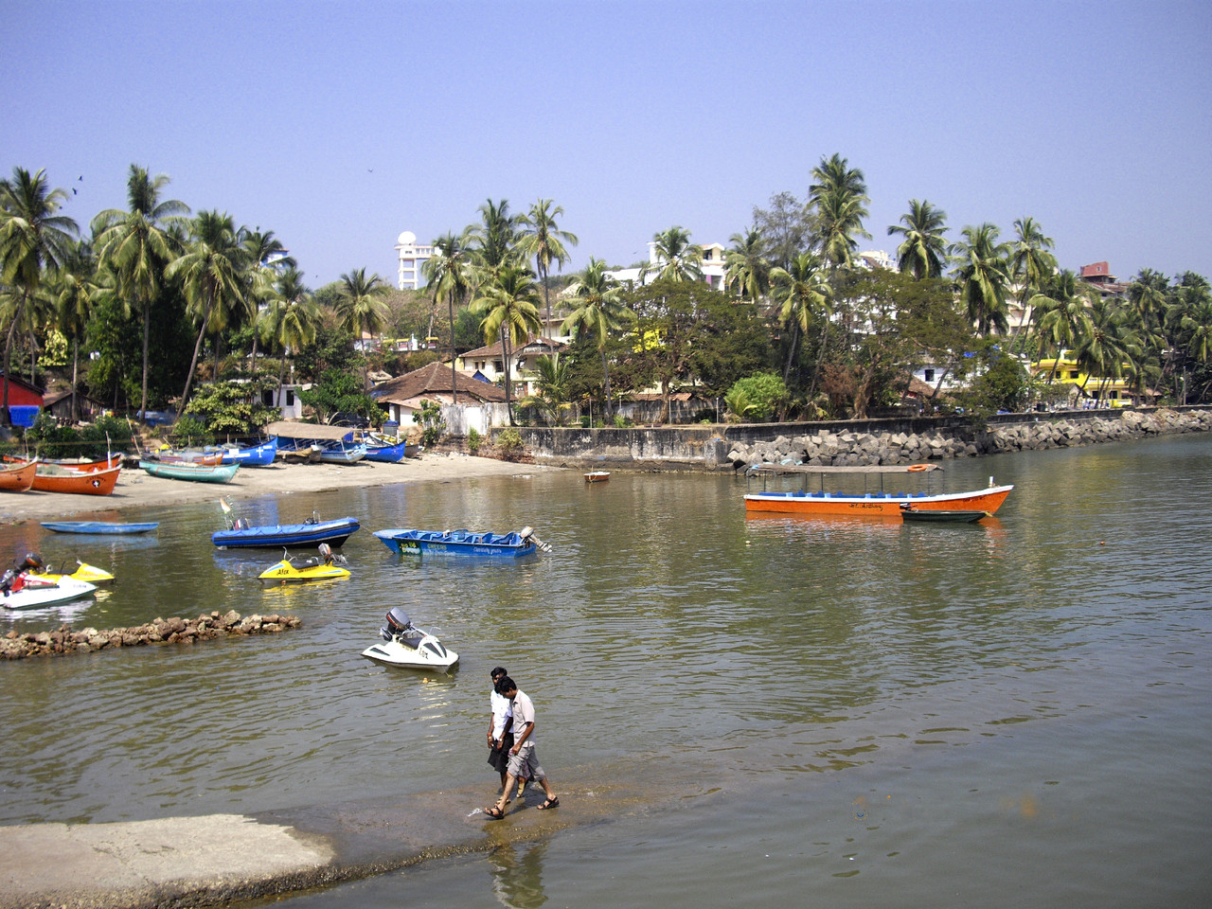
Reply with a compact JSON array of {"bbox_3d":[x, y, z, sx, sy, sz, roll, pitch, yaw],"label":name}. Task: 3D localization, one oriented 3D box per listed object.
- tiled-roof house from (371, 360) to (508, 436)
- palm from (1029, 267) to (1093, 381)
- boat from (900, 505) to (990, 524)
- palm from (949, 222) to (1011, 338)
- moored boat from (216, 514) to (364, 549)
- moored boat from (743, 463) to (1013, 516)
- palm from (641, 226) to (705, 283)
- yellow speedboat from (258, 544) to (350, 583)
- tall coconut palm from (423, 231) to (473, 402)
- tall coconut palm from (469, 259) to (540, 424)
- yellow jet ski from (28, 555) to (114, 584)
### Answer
[{"bbox_3d":[-11.856,-4.429,95.899,10.200,4.600,8.500,0,3,-7],"label":"tiled-roof house"},{"bbox_3d":[40.204,-10.072,117.640,5.200,12.520,5.200,1,3,19],"label":"palm"},{"bbox_3d":[12.661,2.202,49.686,3.350,0.750,1.100,1,3,12],"label":"boat"},{"bbox_3d":[37.200,-13.480,132.000,6.000,19.160,6.000,0,3,0],"label":"palm"},{"bbox_3d":[-10.374,2.409,43.168,4.600,1.000,1.850,1,3,17],"label":"moored boat"},{"bbox_3d":[10.638,1.480,52.352,10.300,2.250,2.200,1,3,19],"label":"moored boat"},{"bbox_3d":[5.432,-11.145,109.564,5.300,15.260,5.300,0,3,0],"label":"palm"},{"bbox_3d":[-7.939,2.850,34.992,2.300,0.950,0.950,-1,3,-24],"label":"yellow speedboat"},{"bbox_3d":[-10.577,-8.656,90.677,3.900,12.990,3.900,0,3,-7],"label":"tall coconut palm"},{"bbox_3d":[-6.344,-6.949,84.756,4.500,10.220,4.500,0,3,-4],"label":"tall coconut palm"},{"bbox_3d":[-15.100,3.220,37.200,2.750,0.950,1.100,-1,3,-16],"label":"yellow jet ski"}]

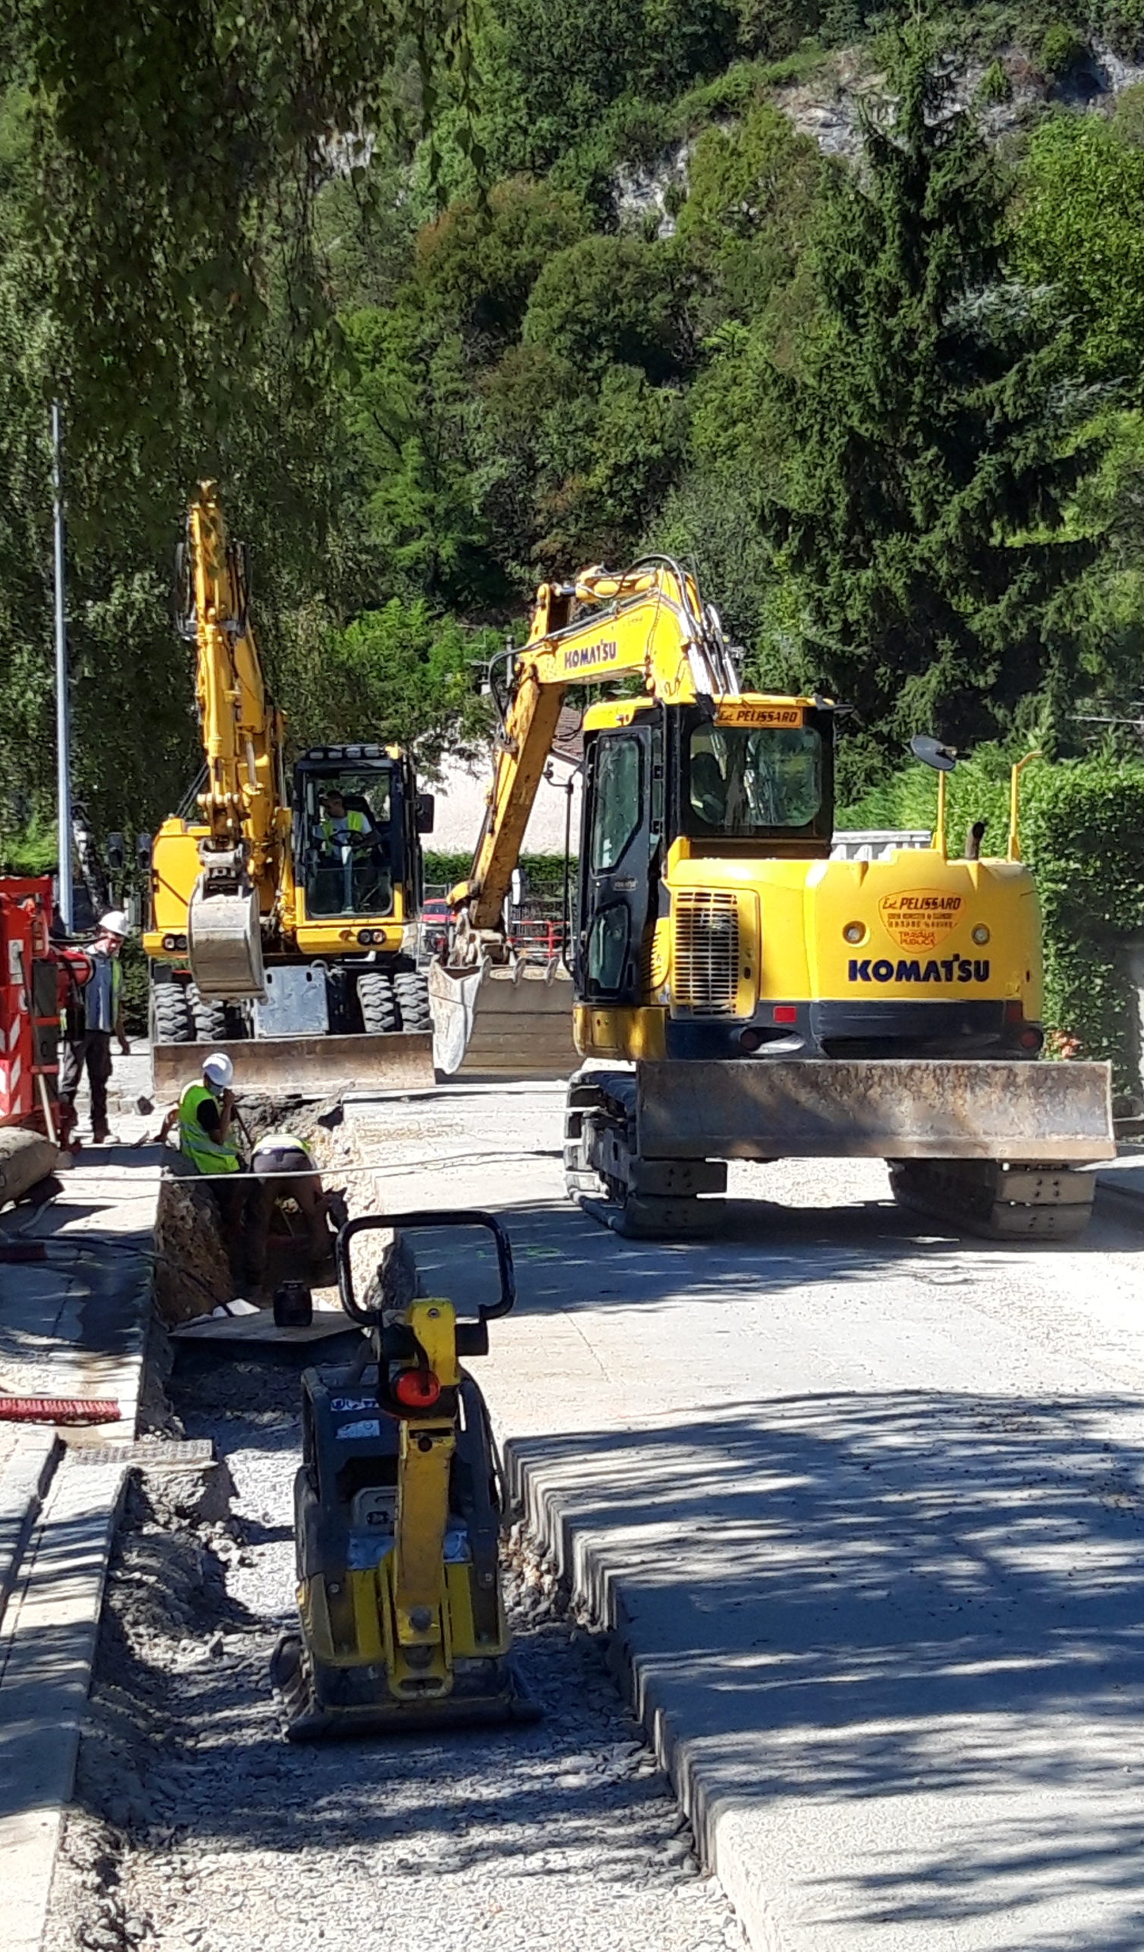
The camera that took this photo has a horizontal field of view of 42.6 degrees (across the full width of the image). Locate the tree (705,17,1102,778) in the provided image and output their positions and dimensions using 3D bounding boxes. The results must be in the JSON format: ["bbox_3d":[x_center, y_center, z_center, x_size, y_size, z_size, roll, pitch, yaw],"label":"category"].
[{"bbox_3d":[6.049,-8.517,26.614,6.800,17.600,6.800,0,3,0],"label":"tree"}]

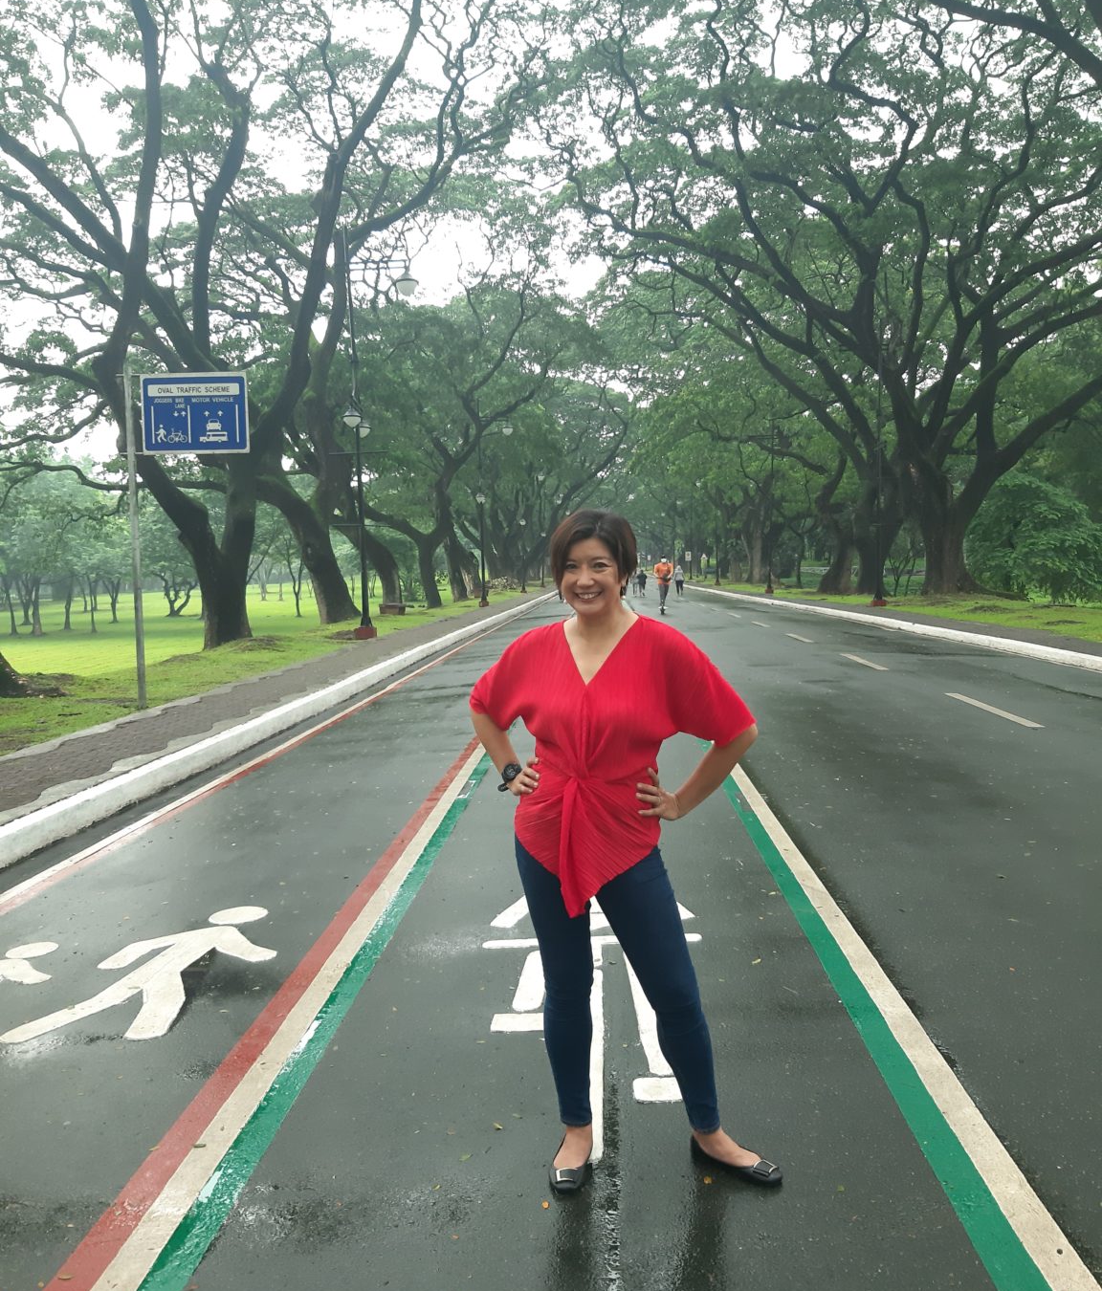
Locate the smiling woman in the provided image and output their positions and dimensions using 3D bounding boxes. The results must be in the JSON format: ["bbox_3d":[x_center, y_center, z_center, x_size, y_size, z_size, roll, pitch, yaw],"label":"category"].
[{"bbox_3d":[0.175,0.468,2.710,0.700,1.570,0.400,-1,4,7],"label":"smiling woman"}]

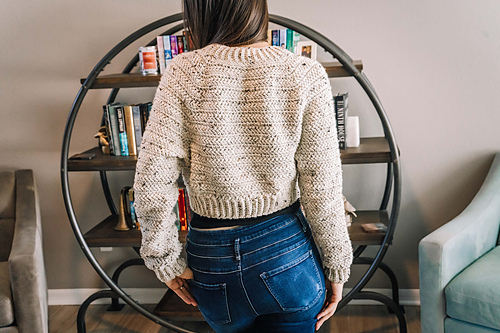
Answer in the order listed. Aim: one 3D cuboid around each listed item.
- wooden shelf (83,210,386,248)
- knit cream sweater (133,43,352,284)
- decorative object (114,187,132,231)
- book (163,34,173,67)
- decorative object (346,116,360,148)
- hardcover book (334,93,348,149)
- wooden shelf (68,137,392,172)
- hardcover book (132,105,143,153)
[{"bbox_3d":[-0.060,0.308,2.967,1.474,0.046,0.377,-2,12,10],"label":"wooden shelf"},{"bbox_3d":[-0.012,-0.008,1.540,0.550,0.605,0.285,-2,12,6],"label":"knit cream sweater"},{"bbox_3d":[-0.626,0.202,2.991,0.108,0.223,0.085,-2,12,10],"label":"decorative object"},{"bbox_3d":[-0.370,-0.529,2.832,0.032,0.172,0.130,-2,12,10],"label":"book"},{"bbox_3d":[0.475,-0.163,2.760,0.057,0.141,0.068,-2,12,10],"label":"decorative object"},{"bbox_3d":[0.424,-0.211,2.754,0.042,0.242,0.160,0,13,15],"label":"hardcover book"},{"bbox_3d":[-0.086,-0.059,2.889,1.550,0.046,0.377,-2,12,10],"label":"wooden shelf"},{"bbox_3d":[-0.522,-0.188,2.950,0.034,0.236,0.160,-2,12,10],"label":"hardcover book"}]

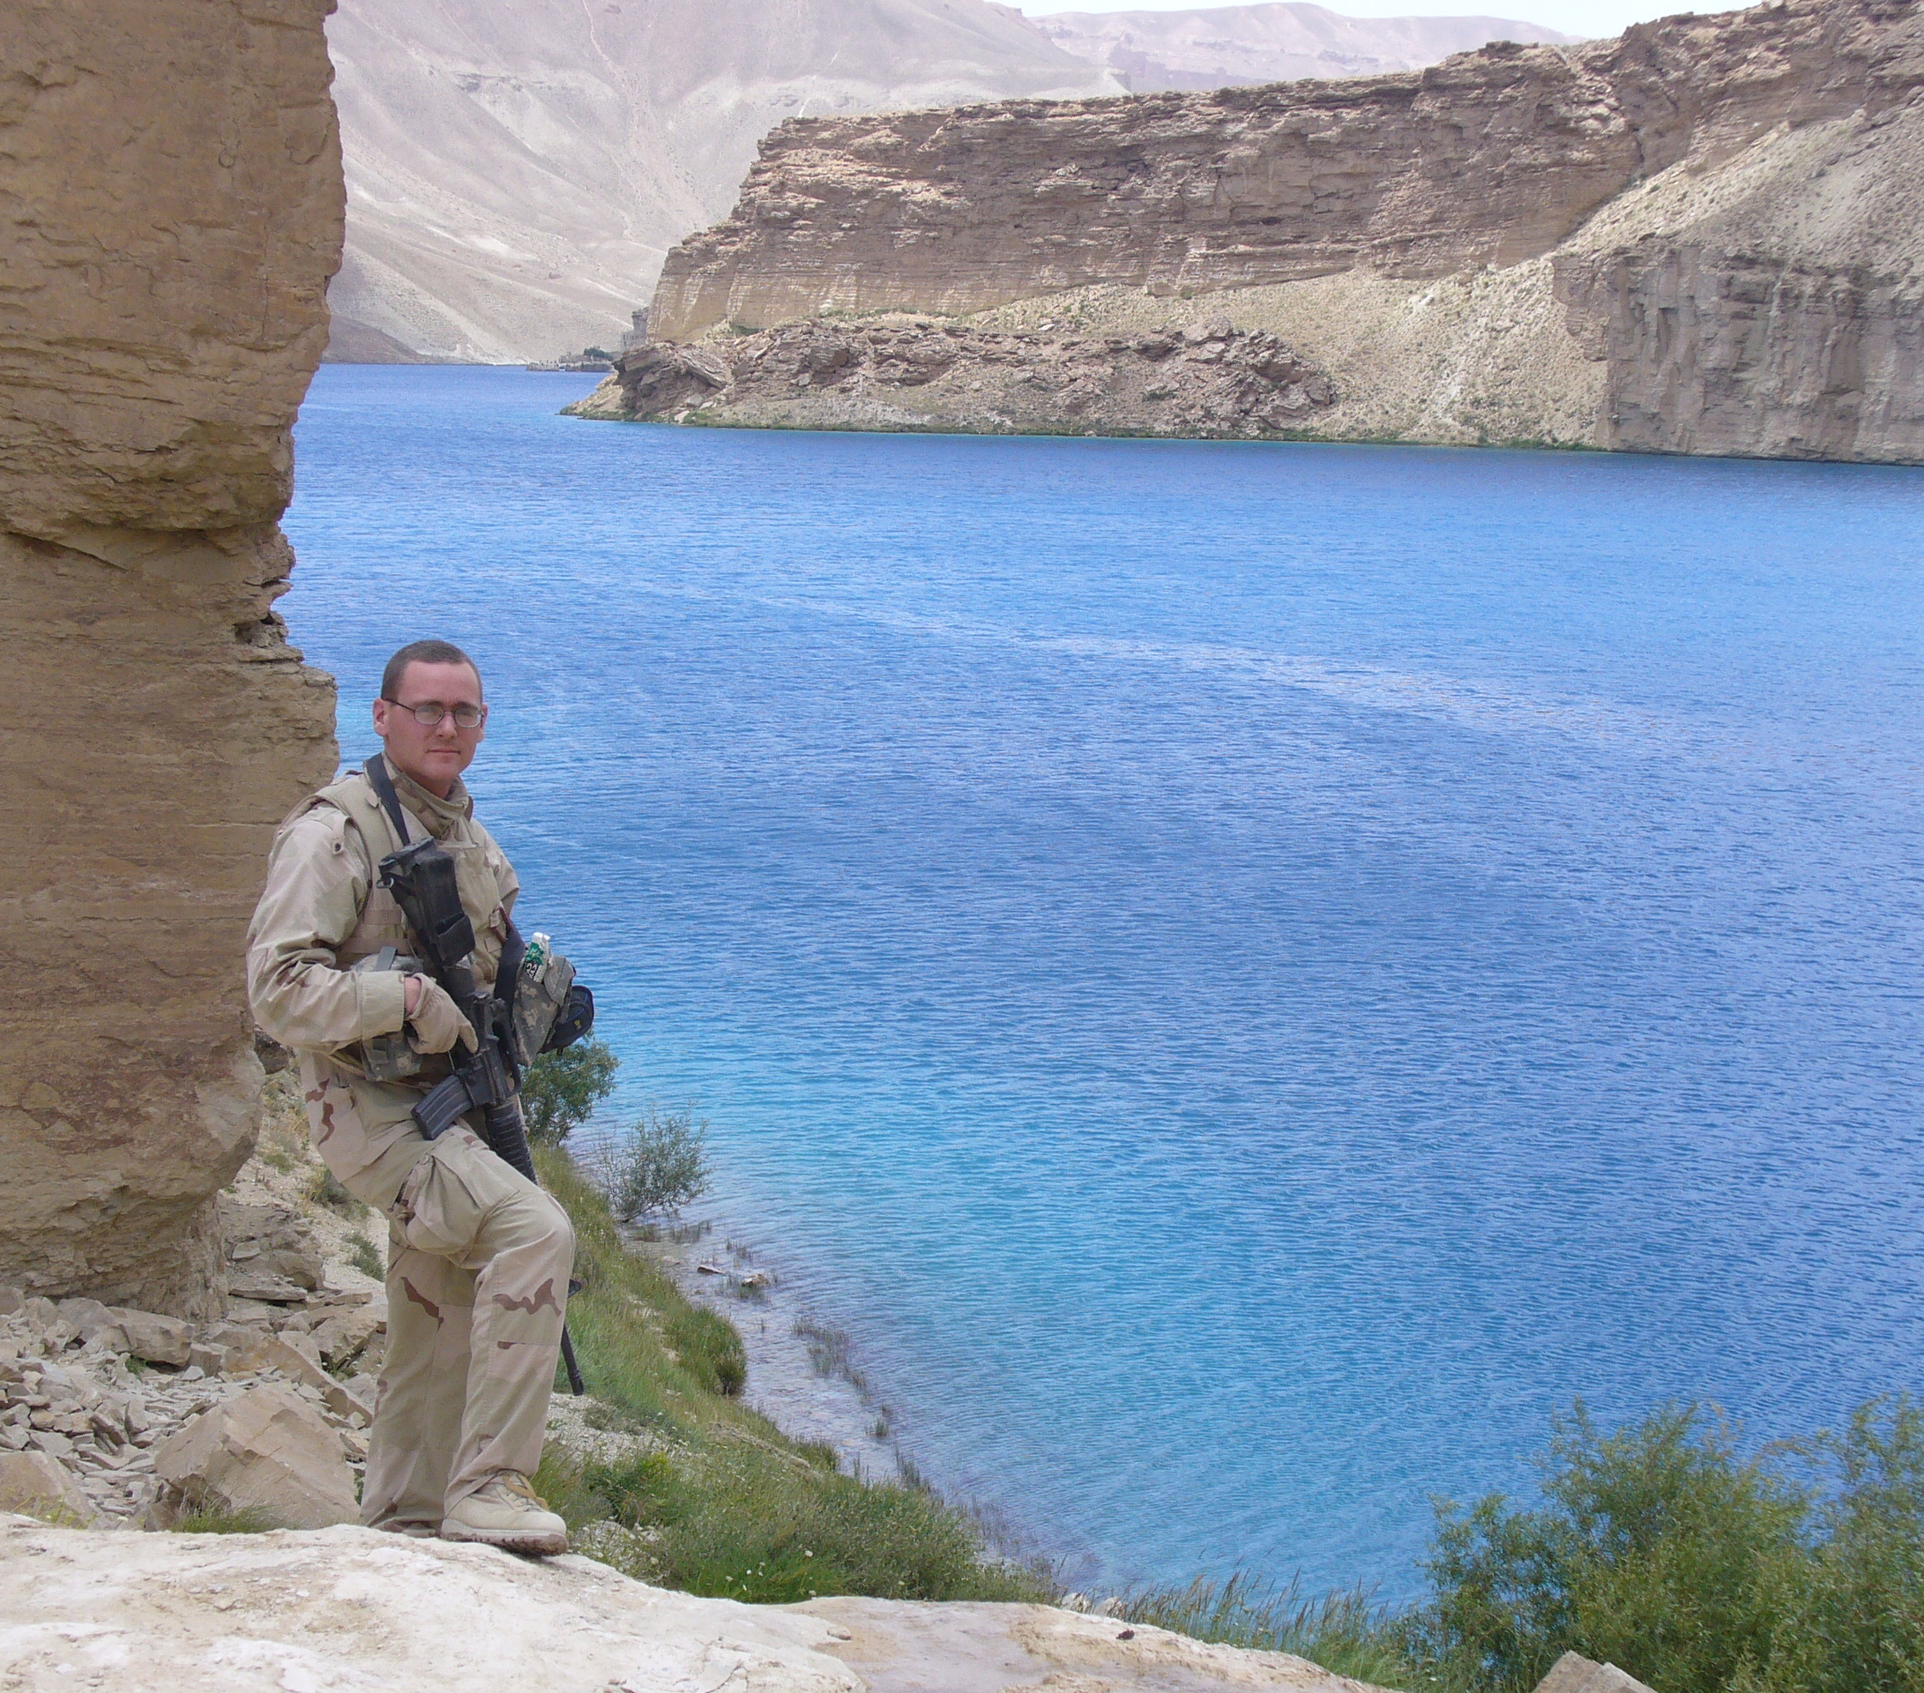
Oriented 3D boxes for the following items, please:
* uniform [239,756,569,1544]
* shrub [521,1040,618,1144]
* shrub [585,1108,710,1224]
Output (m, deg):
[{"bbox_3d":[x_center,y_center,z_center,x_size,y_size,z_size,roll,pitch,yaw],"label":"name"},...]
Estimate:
[{"bbox_3d":[-0.937,0.505,6.650,0.580,1.300,0.520,-6,10,-42],"label":"uniform"},{"bbox_3d":[-2.389,1.467,23.500,0.680,0.660,0.650,0,7,0],"label":"shrub"},{"bbox_3d":[-1.770,1.800,22.000,0.690,0.660,0.650,0,7,0],"label":"shrub"}]

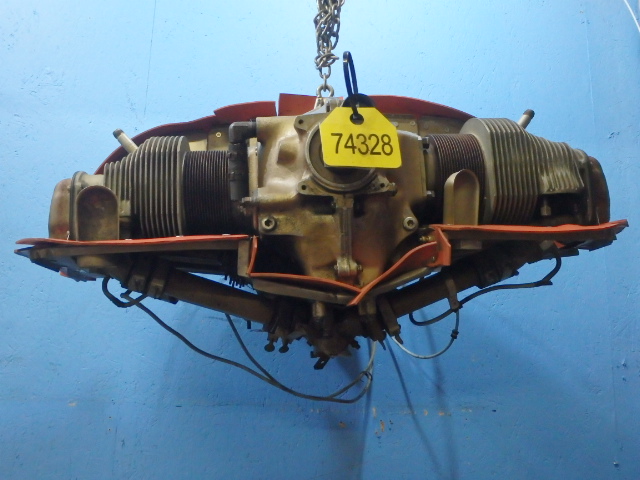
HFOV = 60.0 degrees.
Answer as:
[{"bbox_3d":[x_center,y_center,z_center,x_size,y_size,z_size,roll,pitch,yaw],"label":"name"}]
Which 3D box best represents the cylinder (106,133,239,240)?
[{"bbox_3d":[-0.214,-0.075,0.835,0.190,0.163,0.163,-2,-3,-5],"label":"cylinder"}]

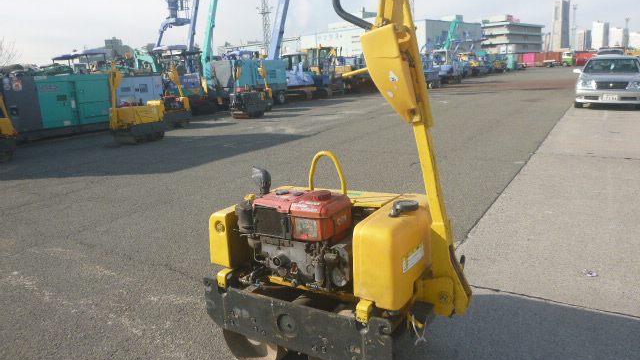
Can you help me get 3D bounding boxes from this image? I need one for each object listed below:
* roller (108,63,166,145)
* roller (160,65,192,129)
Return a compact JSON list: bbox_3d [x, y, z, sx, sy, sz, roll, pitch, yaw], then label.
[{"bbox_3d":[-4.184,-1.762,10.088,0.700,1.880,1.280,5,16,26],"label":"roller"},{"bbox_3d":[-4.073,-2.404,12.594,0.700,1.880,1.280,8,18,36],"label":"roller"}]

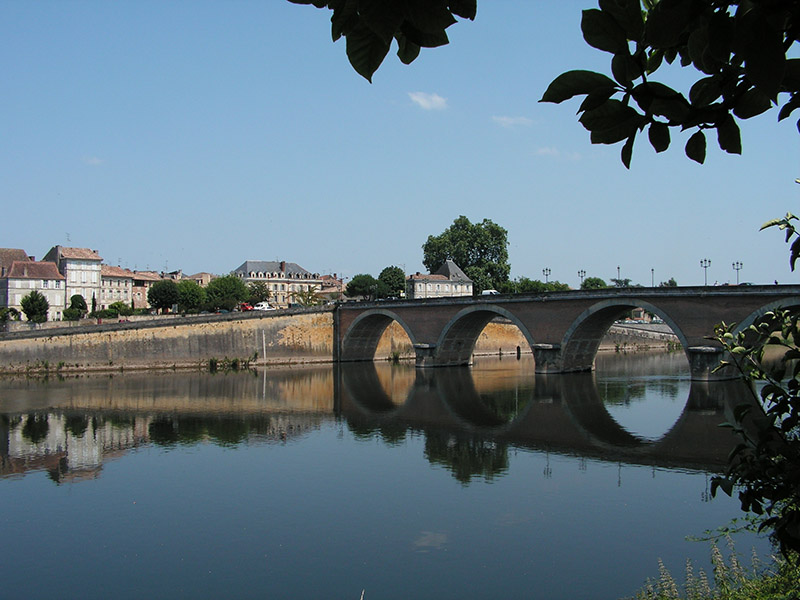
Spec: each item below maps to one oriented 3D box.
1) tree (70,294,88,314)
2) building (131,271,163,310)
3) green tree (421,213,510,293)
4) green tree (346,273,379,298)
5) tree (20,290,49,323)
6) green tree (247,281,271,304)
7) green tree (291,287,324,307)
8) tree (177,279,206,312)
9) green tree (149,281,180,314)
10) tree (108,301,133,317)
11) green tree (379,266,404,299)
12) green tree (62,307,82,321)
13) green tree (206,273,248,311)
[{"bbox_3d":[-65.870,1.130,171.000,3.680,4.500,3.600,0,-1,0],"label":"tree"},{"bbox_3d":[-60.980,-1.950,194.530,8.000,9.180,9.000,1,-2,-38],"label":"building"},{"bbox_3d":[21.180,-12.770,264.000,27.760,28.400,26.000,0,-2,0],"label":"green tree"},{"bbox_3d":[-9.960,-3.050,221.000,8.500,7.970,8.000,0,-2,0],"label":"green tree"},{"bbox_3d":[-73.360,1.410,167.000,5.580,6.580,5.600,0,-1,0],"label":"tree"},{"bbox_3d":[-34.460,-1.280,203.000,5.730,6.710,5.800,0,-2,0],"label":"green tree"},{"bbox_3d":[-23.090,-0.690,210.000,8.580,5.430,7.500,0,-2,0],"label":"green tree"},{"bbox_3d":[-47.480,-0.910,189.000,6.990,7.890,6.800,0,-1,0],"label":"tree"},{"bbox_3d":[-53.100,-0.670,187.000,6.860,7.420,6.500,0,-2,0],"label":"green tree"},{"bbox_3d":[-58.910,1.850,176.000,5.500,3.280,4.500,0,-2,0],"label":"tree"},{"bbox_3d":[-2.300,-4.080,219.000,6.930,9.420,6.800,0,-1,0],"label":"green tree"},{"bbox_3d":[-66.520,2.740,169.000,4.050,2.830,3.600,0,-1,0],"label":"green tree"},{"bbox_3d":[-39.620,-1.540,190.000,9.950,8.480,9.200,0,-1,0],"label":"green tree"}]

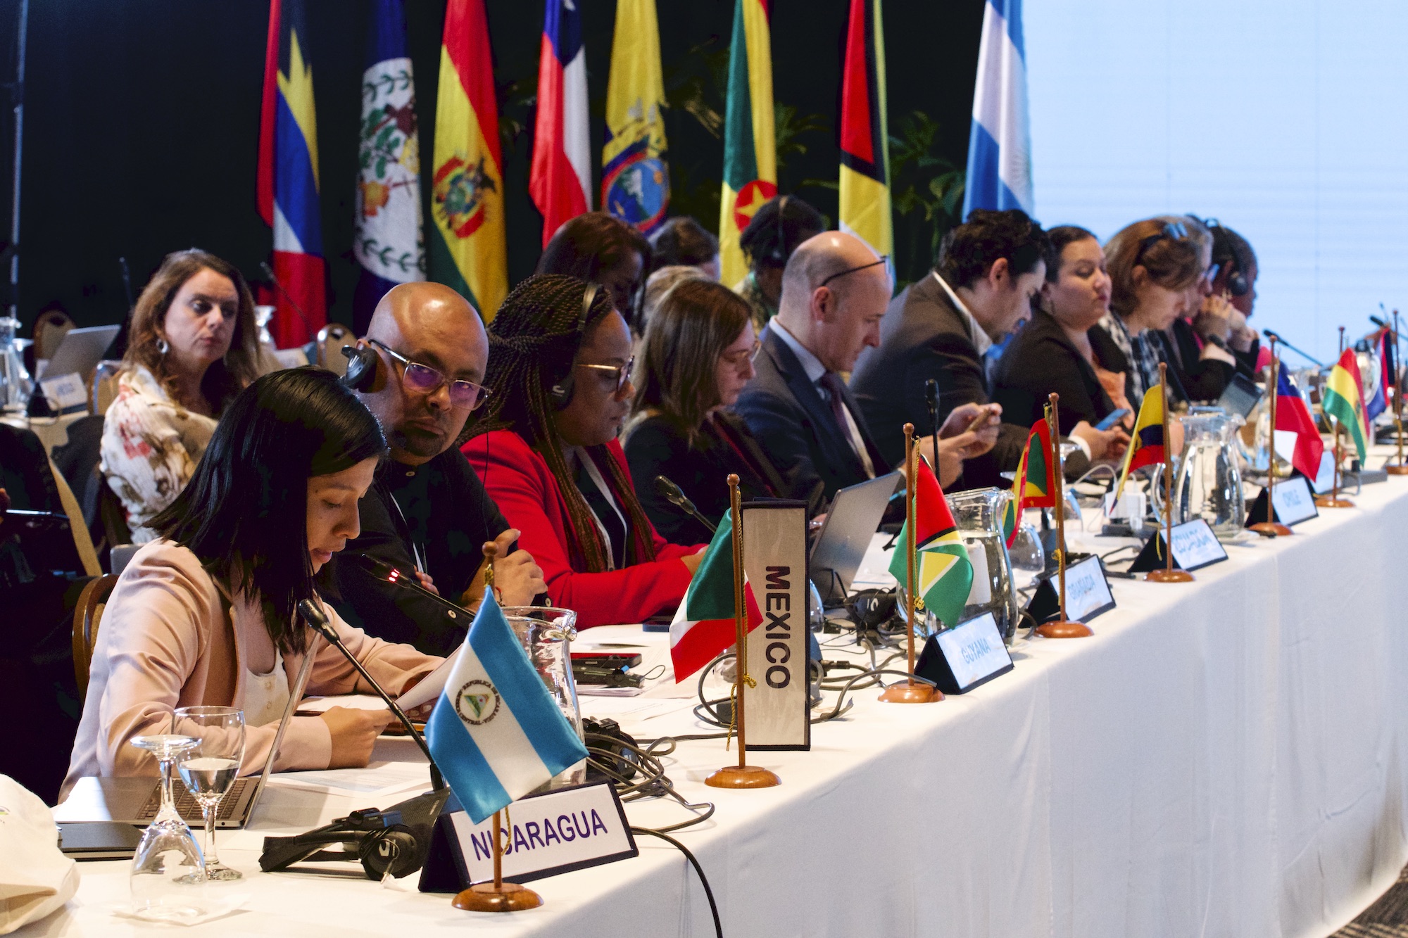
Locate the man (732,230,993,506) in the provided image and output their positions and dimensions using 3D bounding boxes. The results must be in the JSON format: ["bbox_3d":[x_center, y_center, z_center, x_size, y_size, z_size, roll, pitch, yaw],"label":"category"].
[{"bbox_3d":[0.224,0.258,8.149,0.760,1.340,0.550,1,4,17],"label":"man"}]

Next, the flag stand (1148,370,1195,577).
[{"bbox_3d":[0.796,0.004,8.009,0.090,0.372,0.090,-1,4,0],"label":"flag stand"}]

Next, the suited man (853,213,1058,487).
[{"bbox_3d":[0.469,0.185,9.060,0.740,1.350,0.530,1,4,17],"label":"suited man"}]

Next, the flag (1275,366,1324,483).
[{"bbox_3d":[1.092,-0.084,8.606,0.093,0.216,0.070,0,4,0],"label":"flag"}]

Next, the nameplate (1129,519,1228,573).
[{"bbox_3d":[0.840,0.134,8.271,0.089,0.072,0.298,1,5,22],"label":"nameplate"}]

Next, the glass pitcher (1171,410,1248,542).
[{"bbox_3d":[0.934,0.011,8.872,0.190,0.229,0.138,1,4,17],"label":"glass pitcher"}]

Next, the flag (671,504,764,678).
[{"bbox_3d":[0.014,0.145,5.386,0.107,0.200,0.070,0,4,0],"label":"flag"}]

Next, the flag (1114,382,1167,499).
[{"bbox_3d":[0.746,-0.049,8.020,0.088,0.200,0.065,-1,4,0],"label":"flag"}]

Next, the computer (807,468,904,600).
[{"bbox_3d":[0.116,0.116,7.245,0.304,0.204,0.320,2,5,17],"label":"computer"}]

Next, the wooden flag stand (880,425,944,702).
[{"bbox_3d":[0.271,0.124,6.139,0.087,0.355,0.087,0,4,0],"label":"wooden flag stand"}]

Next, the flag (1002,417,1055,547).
[{"bbox_3d":[0.498,0.020,7.190,0.085,0.200,0.065,-1,4,0],"label":"flag"}]

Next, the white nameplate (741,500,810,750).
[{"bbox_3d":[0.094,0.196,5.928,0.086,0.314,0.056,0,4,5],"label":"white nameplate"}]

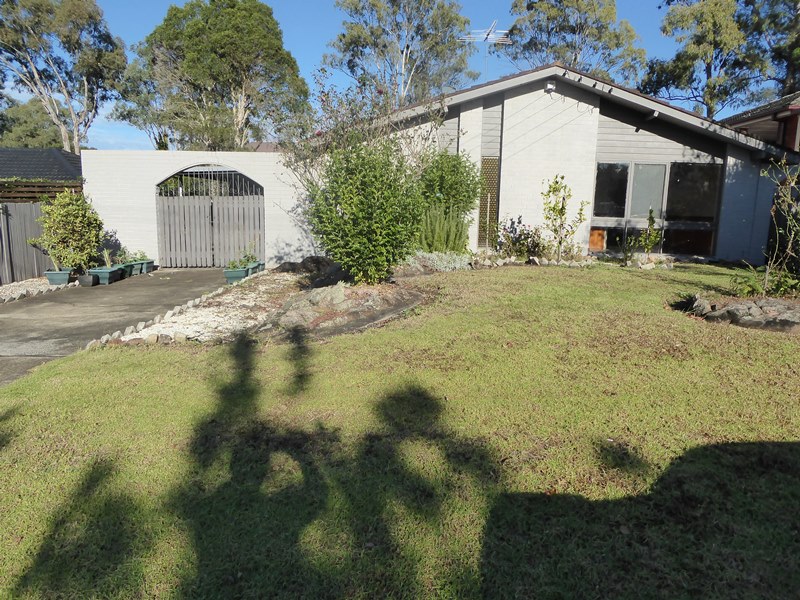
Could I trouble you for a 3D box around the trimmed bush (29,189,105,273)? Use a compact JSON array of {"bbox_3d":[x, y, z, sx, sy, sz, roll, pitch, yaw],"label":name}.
[{"bbox_3d":[-5.958,-1.237,10.360,1.220,1.497,1.200,1,9,0],"label":"trimmed bush"}]

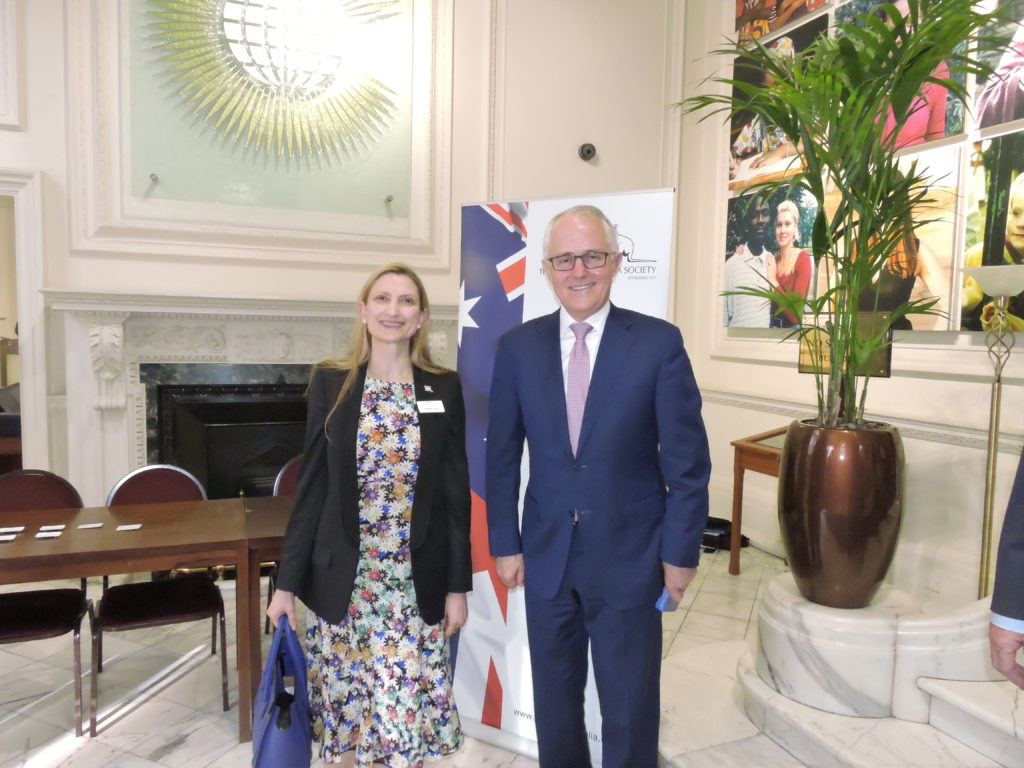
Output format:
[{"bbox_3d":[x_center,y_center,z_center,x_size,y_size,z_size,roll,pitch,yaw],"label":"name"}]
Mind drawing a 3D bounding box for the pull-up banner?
[{"bbox_3d":[0.133,0.346,2.526,0.820,2.000,0.150,4,5,28],"label":"pull-up banner"}]

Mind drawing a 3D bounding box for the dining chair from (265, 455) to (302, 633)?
[{"bbox_3d":[-0.858,0.812,3.333,0.465,0.895,0.575,-1,5,-26],"label":"dining chair"}]

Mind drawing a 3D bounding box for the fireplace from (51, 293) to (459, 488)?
[{"bbox_3d":[-1.452,0.327,4.457,2.491,1.699,0.340,0,4,-19],"label":"fireplace"}]

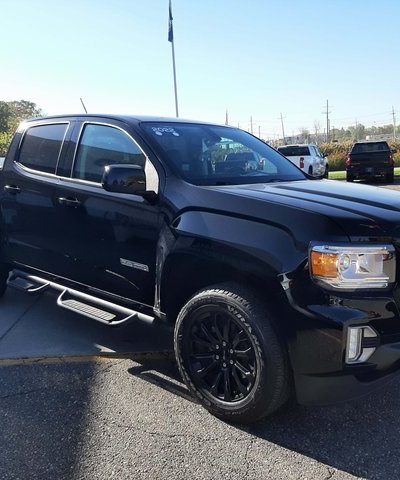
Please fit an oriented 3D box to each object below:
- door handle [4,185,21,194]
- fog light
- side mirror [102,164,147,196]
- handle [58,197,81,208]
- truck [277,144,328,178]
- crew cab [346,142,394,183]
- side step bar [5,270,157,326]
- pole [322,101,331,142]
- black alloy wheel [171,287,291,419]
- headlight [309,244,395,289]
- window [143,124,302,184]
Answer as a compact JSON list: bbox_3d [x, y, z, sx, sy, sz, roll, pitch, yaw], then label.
[{"bbox_3d":[-1.545,-0.416,3.961,0.240,0.055,0.055,9,13,42],"label":"door handle"},{"bbox_3d":[0.725,0.476,2.165,0.150,0.180,0.100,-5,11,-27],"label":"fog light"},{"bbox_3d":[-0.468,-0.369,2.980,0.130,0.190,0.240,8,12,41],"label":"side mirror"},{"bbox_3d":[-0.931,-0.268,3.430,0.240,0.050,0.060,8,12,41],"label":"handle"},{"bbox_3d":[4.830,-3.800,23.700,2.070,1.940,5.850,2,11,23],"label":"truck"},{"bbox_3d":[8.276,-3.836,23.116,2.060,1.920,5.880,2,10,20],"label":"crew cab"},{"bbox_3d":[-0.996,0.409,3.597,1.840,0.125,0.200,9,13,42],"label":"side step bar"},{"bbox_3d":[30.263,-27.033,115.000,2.100,13.000,0.350,1,10,15],"label":"pole"},{"bbox_3d":[0.177,0.623,2.680,0.770,0.770,0.260,9,13,42],"label":"black alloy wheel"},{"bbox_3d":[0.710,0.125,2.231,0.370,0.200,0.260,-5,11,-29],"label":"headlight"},{"bbox_3d":[0.236,-0.667,3.496,1.420,0.150,0.740,-10,48,-47],"label":"window"}]

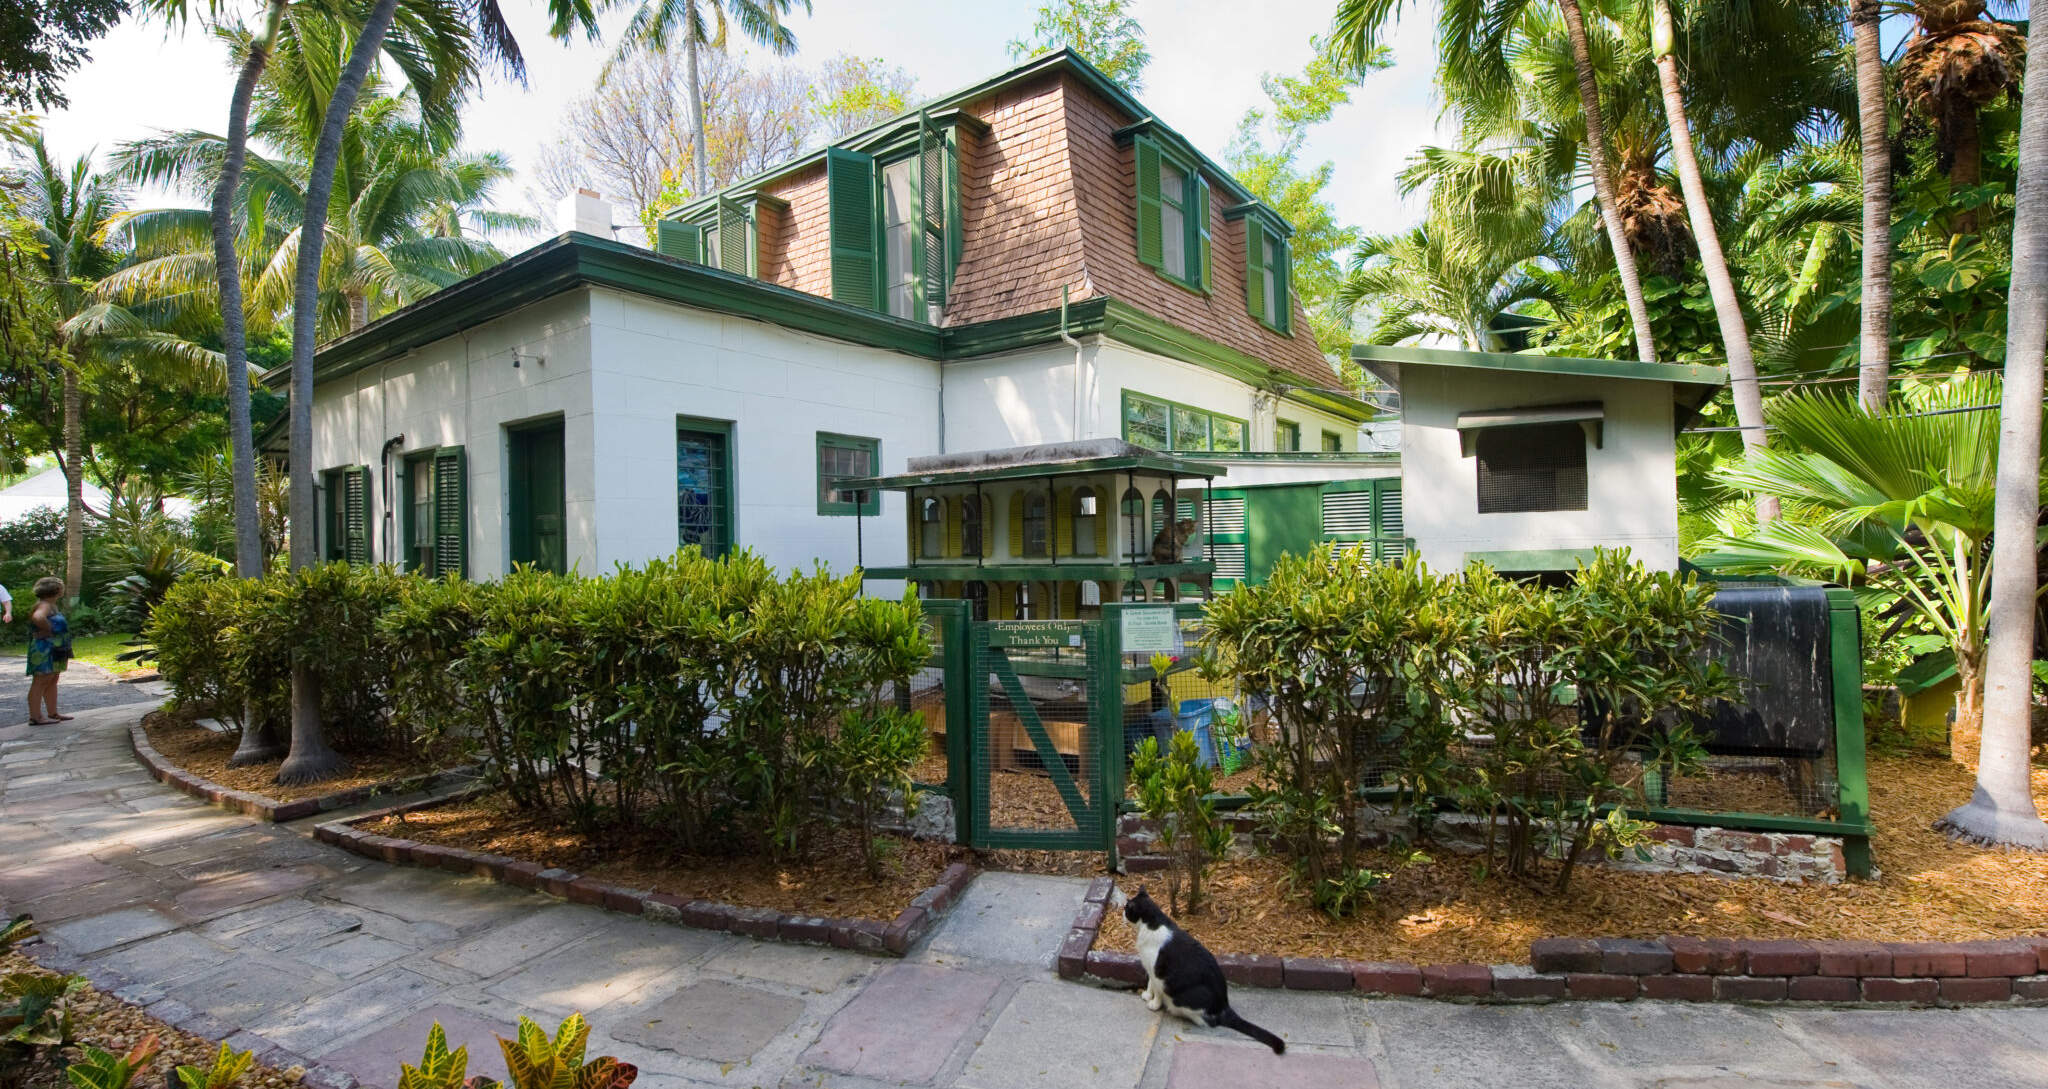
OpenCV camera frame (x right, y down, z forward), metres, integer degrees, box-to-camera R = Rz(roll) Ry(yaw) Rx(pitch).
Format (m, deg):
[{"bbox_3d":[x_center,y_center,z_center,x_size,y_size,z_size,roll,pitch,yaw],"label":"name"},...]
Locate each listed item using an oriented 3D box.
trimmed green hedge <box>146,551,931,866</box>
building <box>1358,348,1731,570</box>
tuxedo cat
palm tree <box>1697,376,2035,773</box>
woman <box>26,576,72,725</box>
[{"bbox_3d":[-4.750,0.973,7.150,9.400,1.550,1.300,-2,0,33],"label":"trimmed green hedge"},{"bbox_3d":[4.310,-0.007,7.638,2.350,3.050,2.200,-2,0,31],"label":"building"},{"bbox_3d":[0.565,1.330,2.930,0.490,0.410,0.200,-2,0,35],"label":"tuxedo cat"},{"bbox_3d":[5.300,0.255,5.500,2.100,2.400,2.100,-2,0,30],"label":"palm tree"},{"bbox_3d":[-10.500,1.106,9.800,0.460,1.570,0.340,-2,0,38],"label":"woman"}]

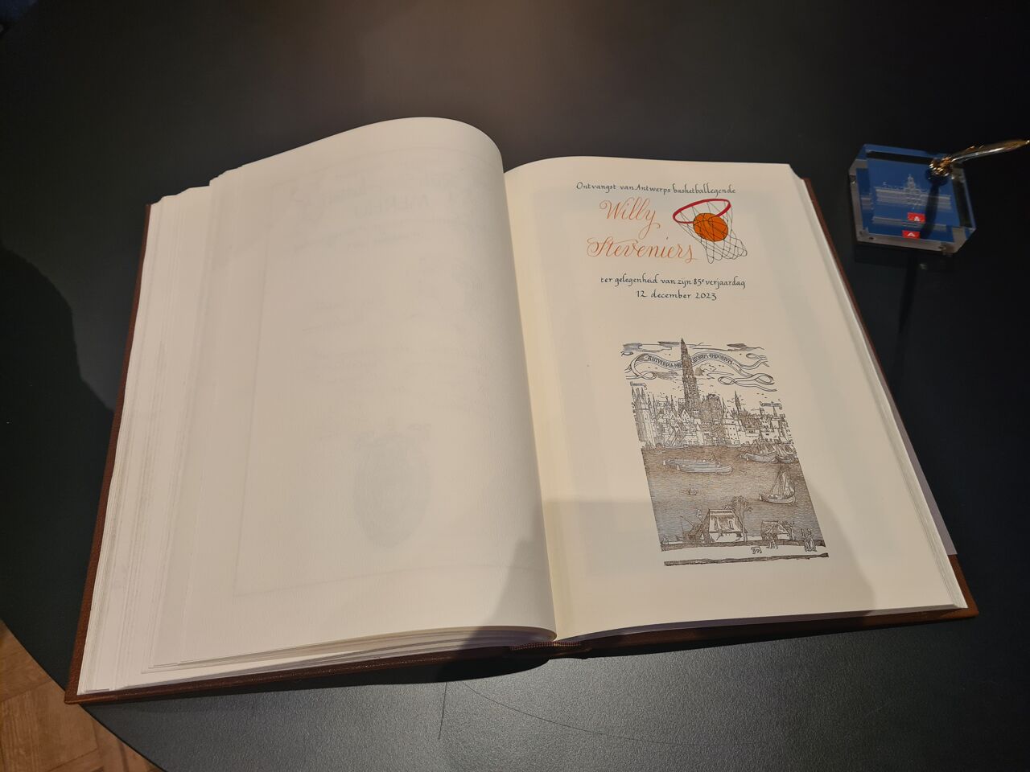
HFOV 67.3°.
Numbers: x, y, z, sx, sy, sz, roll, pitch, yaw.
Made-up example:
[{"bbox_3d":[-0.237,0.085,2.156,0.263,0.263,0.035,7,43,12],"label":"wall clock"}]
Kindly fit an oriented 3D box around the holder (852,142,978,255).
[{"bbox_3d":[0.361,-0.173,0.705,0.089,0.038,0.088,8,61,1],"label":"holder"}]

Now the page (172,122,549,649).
[{"bbox_3d":[-0.106,-0.018,0.550,0.241,0.075,0.394,-4,61,-5],"label":"page"}]

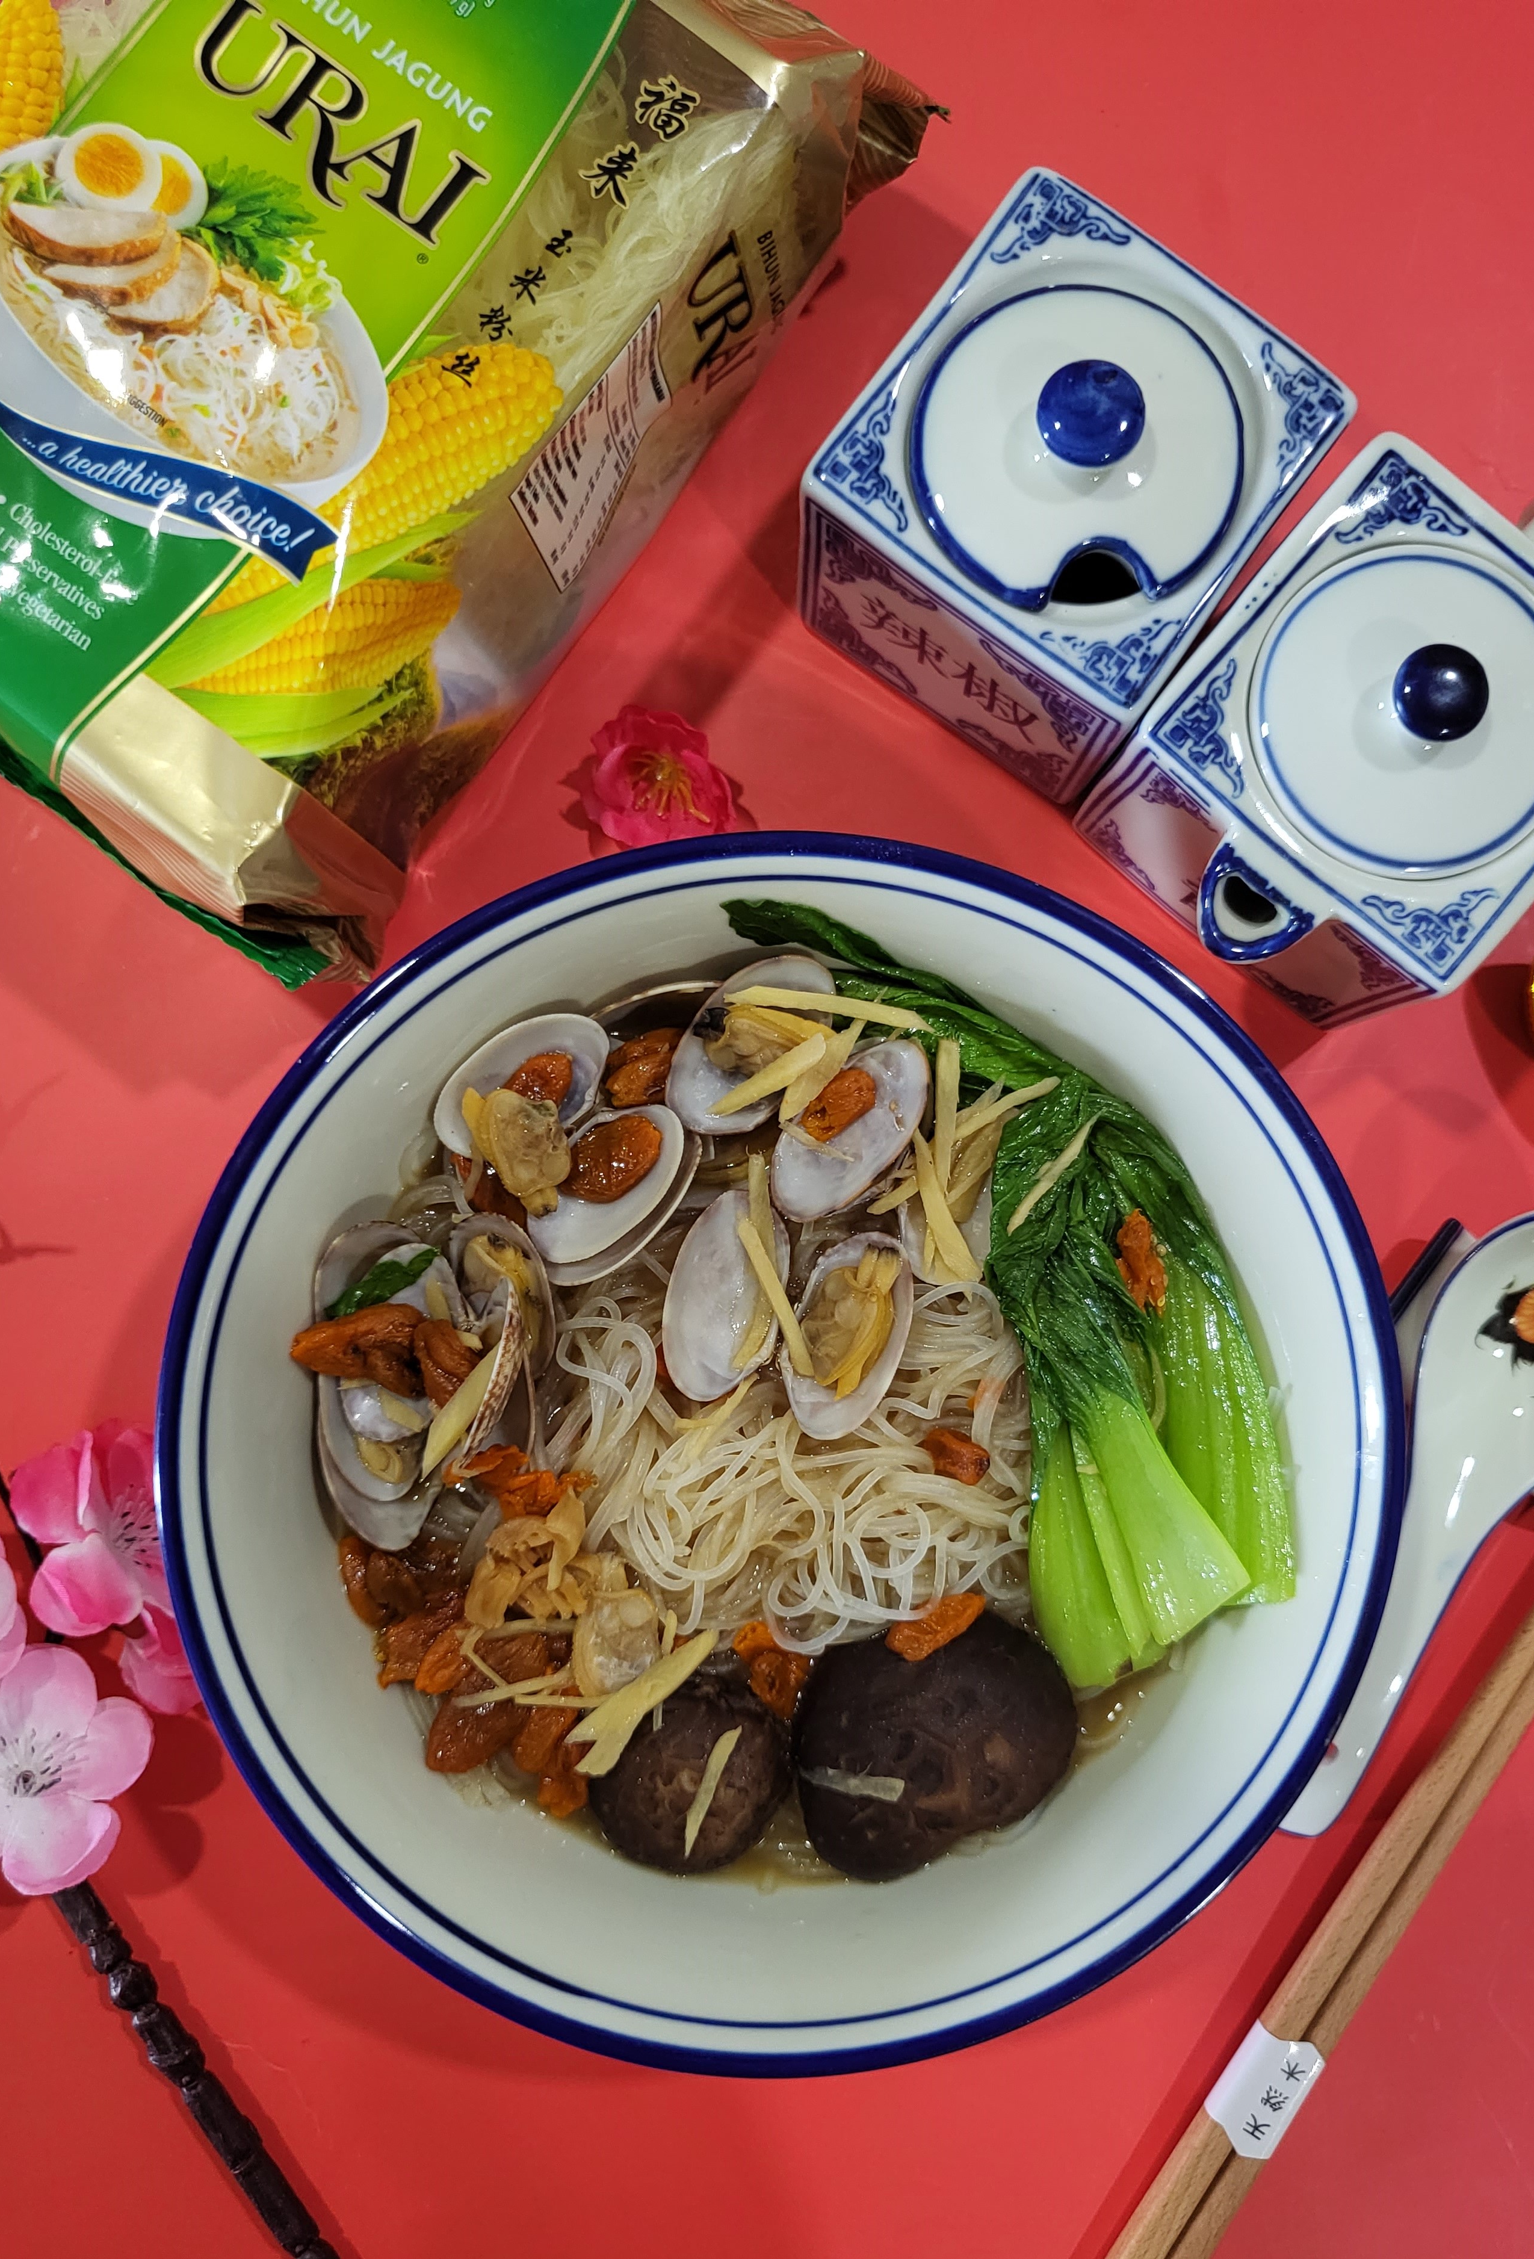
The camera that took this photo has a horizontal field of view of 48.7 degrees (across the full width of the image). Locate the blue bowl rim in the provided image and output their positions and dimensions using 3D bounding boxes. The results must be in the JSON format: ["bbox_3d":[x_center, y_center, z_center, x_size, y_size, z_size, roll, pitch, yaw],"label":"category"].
[{"bbox_3d":[0.003,0.053,0.308,0.201,0.070,0.201,0,89,1],"label":"blue bowl rim"}]

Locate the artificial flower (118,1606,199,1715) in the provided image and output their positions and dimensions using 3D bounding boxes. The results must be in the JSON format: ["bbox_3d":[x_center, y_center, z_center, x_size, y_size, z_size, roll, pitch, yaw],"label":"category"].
[{"bbox_3d":[-0.114,0.102,0.324,0.027,0.019,0.026,0,100,-15],"label":"artificial flower"}]

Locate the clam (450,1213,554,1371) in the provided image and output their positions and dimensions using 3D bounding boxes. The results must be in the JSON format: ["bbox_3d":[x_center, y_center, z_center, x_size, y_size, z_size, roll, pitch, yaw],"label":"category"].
[{"bbox_3d":[-0.045,0.029,0.290,0.020,0.014,0.031,-16,89,21],"label":"clam"}]

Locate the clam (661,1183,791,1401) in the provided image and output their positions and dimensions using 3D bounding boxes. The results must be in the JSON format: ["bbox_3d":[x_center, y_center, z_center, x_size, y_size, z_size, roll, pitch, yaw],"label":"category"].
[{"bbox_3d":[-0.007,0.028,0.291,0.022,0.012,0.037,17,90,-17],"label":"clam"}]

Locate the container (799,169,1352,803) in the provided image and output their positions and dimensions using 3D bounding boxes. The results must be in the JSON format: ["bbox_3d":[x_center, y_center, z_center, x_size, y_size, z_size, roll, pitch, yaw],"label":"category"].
[{"bbox_3d":[0.051,-0.110,0.299,0.066,0.090,0.063,36,90,1],"label":"container"}]

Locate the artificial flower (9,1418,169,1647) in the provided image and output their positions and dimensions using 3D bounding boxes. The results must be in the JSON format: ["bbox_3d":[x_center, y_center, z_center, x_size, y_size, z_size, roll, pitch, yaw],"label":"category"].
[{"bbox_3d":[-0.120,0.075,0.315,0.038,0.019,0.038,0,84,-13],"label":"artificial flower"}]

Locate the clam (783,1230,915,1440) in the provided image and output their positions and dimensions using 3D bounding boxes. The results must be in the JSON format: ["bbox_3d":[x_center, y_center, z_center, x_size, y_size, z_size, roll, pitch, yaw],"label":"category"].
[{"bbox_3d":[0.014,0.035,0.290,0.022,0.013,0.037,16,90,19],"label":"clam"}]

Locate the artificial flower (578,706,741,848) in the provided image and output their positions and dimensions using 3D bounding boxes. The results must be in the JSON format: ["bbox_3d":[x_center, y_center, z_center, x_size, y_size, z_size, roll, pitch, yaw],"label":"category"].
[{"bbox_3d":[-0.021,-0.069,0.333,0.030,0.018,0.030,0,95,1],"label":"artificial flower"}]

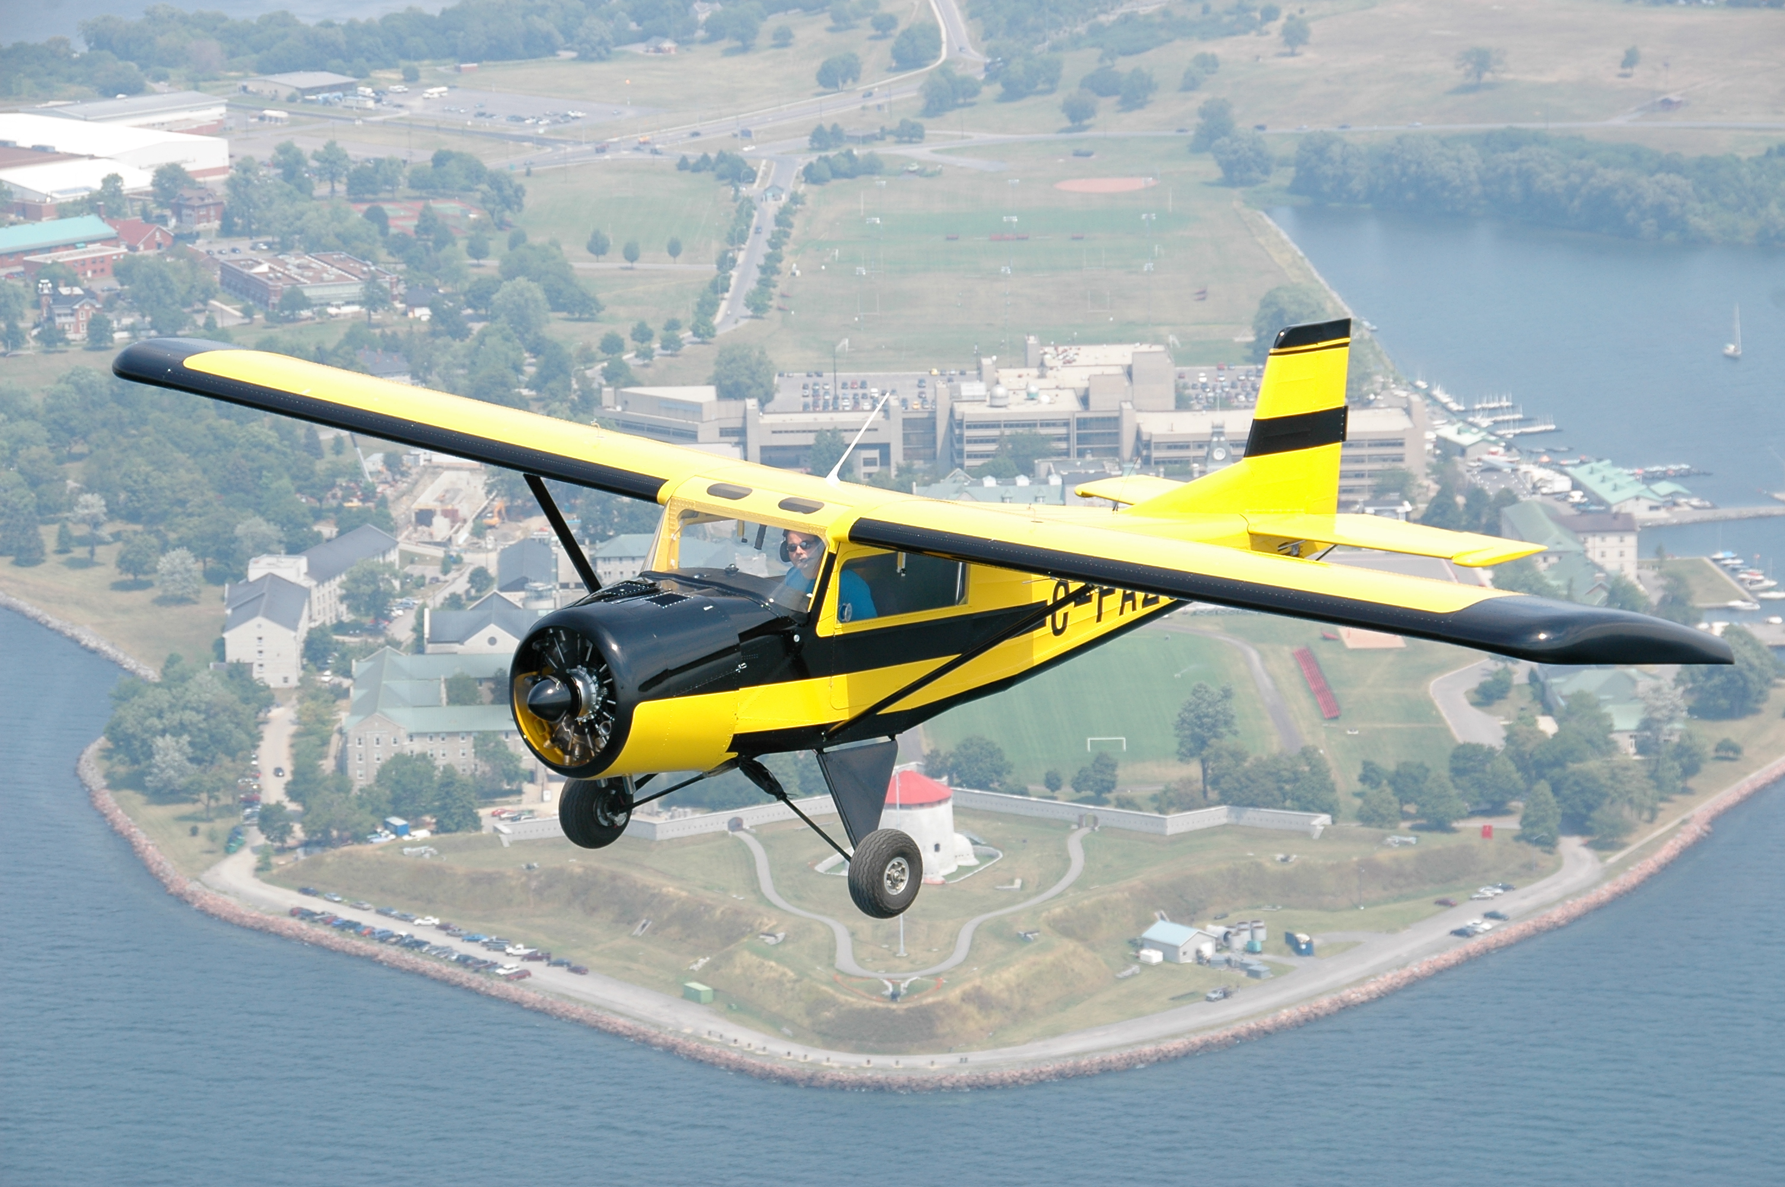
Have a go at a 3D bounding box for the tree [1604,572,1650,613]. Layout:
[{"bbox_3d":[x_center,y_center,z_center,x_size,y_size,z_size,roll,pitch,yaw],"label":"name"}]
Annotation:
[{"bbox_3d":[163.289,1.466,1355.142,10.240,11.670,9.940,-2,13,0],"label":"tree"}]

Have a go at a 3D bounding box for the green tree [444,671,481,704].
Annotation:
[{"bbox_3d":[-90.763,23.966,1283.062,7.640,14.800,7.420,-2,13,0],"label":"green tree"}]

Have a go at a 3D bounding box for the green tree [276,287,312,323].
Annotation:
[{"bbox_3d":[-187.360,-90.733,1908.392,10.487,9.927,10.487,-2,11,-5],"label":"green tree"}]

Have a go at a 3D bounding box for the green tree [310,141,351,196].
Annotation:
[{"bbox_3d":[-191.330,-144.490,2071.940,13.290,18.420,13.290,-2,12,0],"label":"green tree"}]

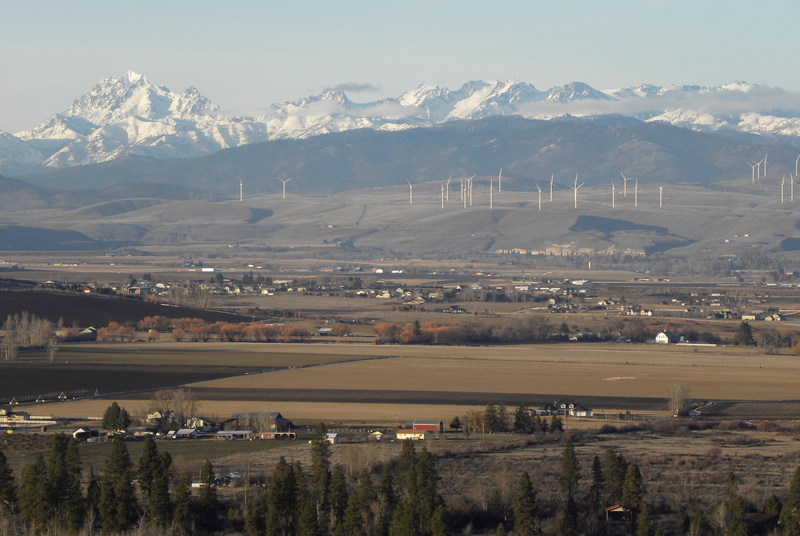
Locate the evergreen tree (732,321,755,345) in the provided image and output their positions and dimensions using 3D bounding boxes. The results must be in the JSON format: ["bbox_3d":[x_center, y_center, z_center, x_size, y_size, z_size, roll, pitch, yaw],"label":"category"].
[{"bbox_3d":[325.420,62.110,4016.720,16.000,23.140,16.000,0,1,0],"label":"evergreen tree"}]

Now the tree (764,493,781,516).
[{"bbox_3d":[126.650,81.770,1445.820,5.330,10.880,5.330,0,1,0],"label":"tree"}]

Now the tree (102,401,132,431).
[{"bbox_3d":[-139.880,73.030,2105.560,14.560,14.850,14.560,0,1,0],"label":"tree"}]

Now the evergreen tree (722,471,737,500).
[{"bbox_3d":[135.210,90.180,1744.920,5.200,13.750,5.200,0,1,0],"label":"evergreen tree"}]

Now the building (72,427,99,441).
[{"bbox_3d":[-168.470,88.680,2277.930,9.500,5.900,14.000,0,1,20],"label":"building"}]

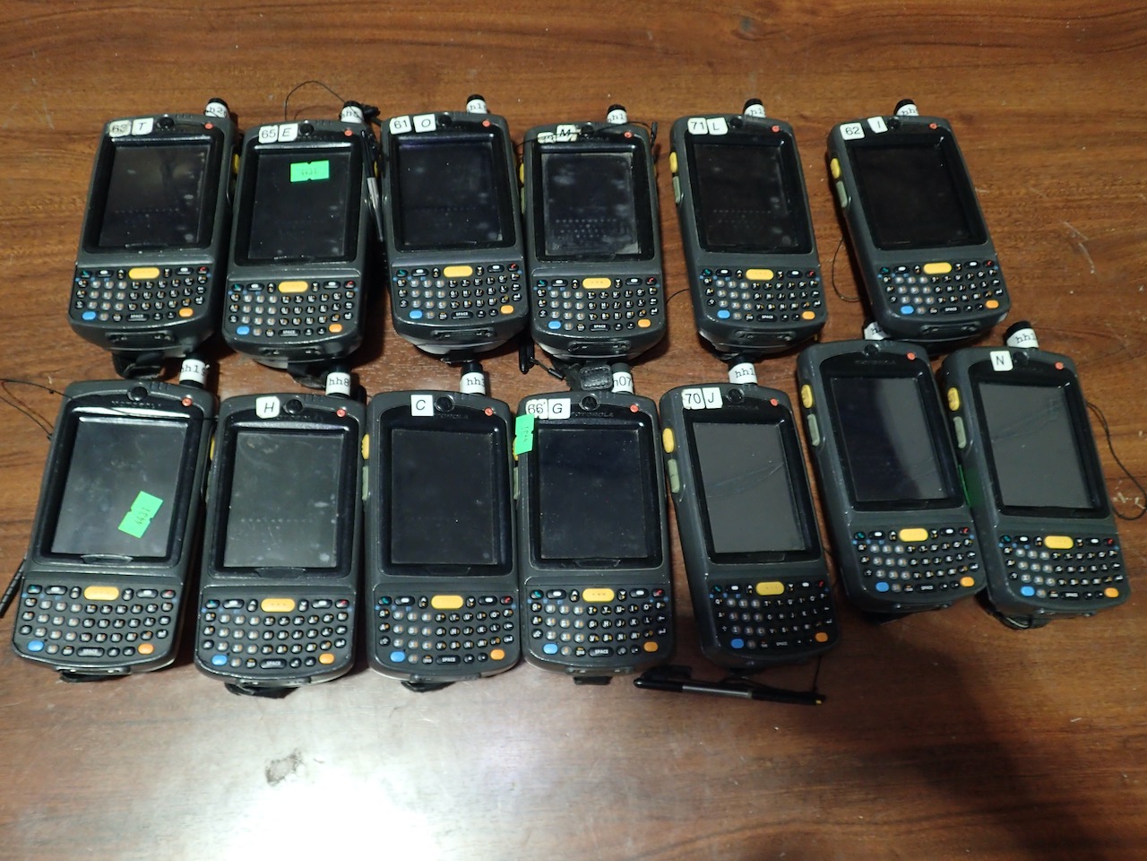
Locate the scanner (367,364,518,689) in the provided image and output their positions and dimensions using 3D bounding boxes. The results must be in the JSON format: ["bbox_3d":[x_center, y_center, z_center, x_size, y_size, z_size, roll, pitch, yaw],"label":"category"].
[{"bbox_3d":[-0.074,0.047,0.540,0.078,0.042,0.180,3,68,-18],"label":"scanner"}]

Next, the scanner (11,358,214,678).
[{"bbox_3d":[-0.236,0.042,0.528,0.078,0.042,0.180,3,66,-8],"label":"scanner"}]

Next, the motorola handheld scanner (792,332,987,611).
[{"bbox_3d":[0.171,0.016,0.565,0.079,0.042,0.182,-1,69,-14],"label":"motorola handheld scanner"}]

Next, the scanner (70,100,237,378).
[{"bbox_3d":[-0.240,-0.123,0.585,0.079,0.042,0.182,-3,64,-4],"label":"scanner"}]

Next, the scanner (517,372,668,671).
[{"bbox_3d":[0.009,0.046,0.542,0.078,0.042,0.180,0,64,-6],"label":"scanner"}]

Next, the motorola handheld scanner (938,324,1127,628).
[{"bbox_3d":[0.256,0.020,0.572,0.078,0.042,0.180,2,68,-11],"label":"motorola handheld scanner"}]

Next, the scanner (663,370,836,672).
[{"bbox_3d":[0.089,0.042,0.552,0.078,0.042,0.180,1,68,-21],"label":"scanner"}]

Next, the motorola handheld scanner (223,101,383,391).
[{"bbox_3d":[-0.158,-0.119,0.592,0.079,0.042,0.182,-2,68,0],"label":"motorola handheld scanner"}]

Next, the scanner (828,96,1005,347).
[{"bbox_3d":[0.206,-0.132,0.619,0.079,0.042,0.182,-4,66,-4],"label":"scanner"}]

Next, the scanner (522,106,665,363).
[{"bbox_3d":[0.009,-0.122,0.603,0.078,0.042,0.180,-1,66,-4],"label":"scanner"}]

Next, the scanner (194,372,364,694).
[{"bbox_3d":[-0.152,0.048,0.532,0.079,0.042,0.182,1,68,-8],"label":"scanner"}]

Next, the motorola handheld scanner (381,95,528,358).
[{"bbox_3d":[-0.074,-0.128,0.600,0.079,0.042,0.182,-4,67,-7],"label":"motorola handheld scanner"}]

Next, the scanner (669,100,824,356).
[{"bbox_3d":[0.102,-0.130,0.614,0.079,0.042,0.182,-1,68,-8],"label":"scanner"}]

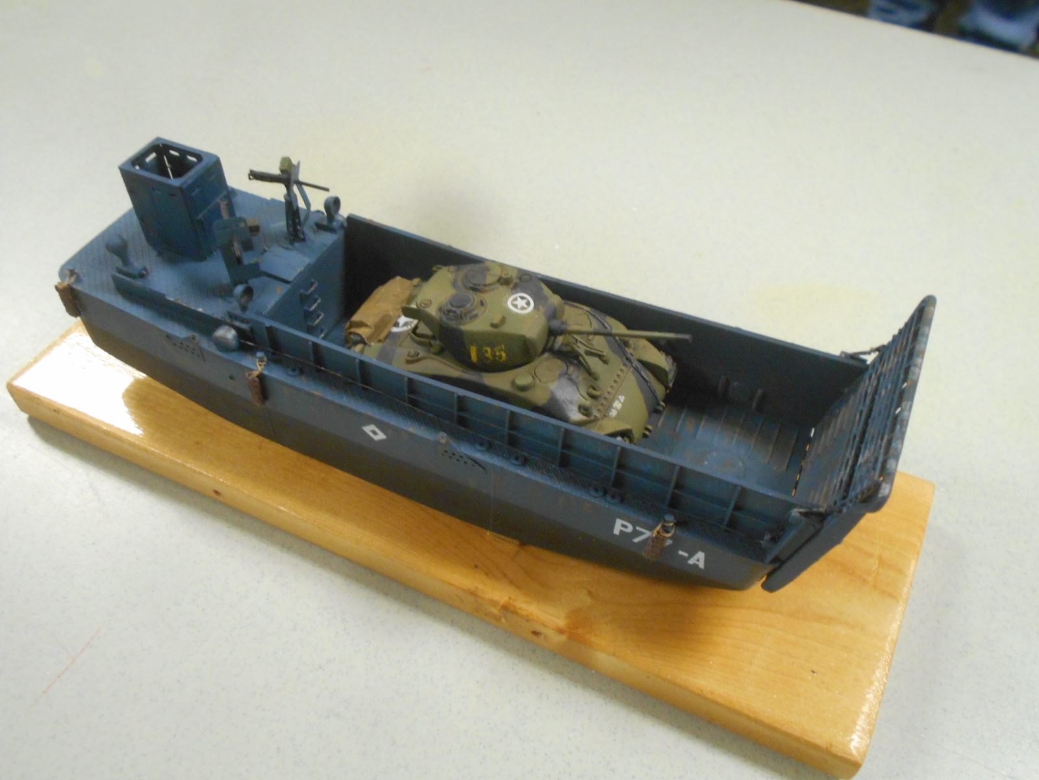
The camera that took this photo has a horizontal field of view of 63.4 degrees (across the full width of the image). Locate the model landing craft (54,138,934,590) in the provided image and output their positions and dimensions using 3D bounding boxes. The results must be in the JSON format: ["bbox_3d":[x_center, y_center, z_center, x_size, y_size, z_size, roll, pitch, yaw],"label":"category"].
[{"bbox_3d":[-0.019,-0.013,0.212,0.210,0.063,0.060,18,52,17],"label":"model landing craft"}]

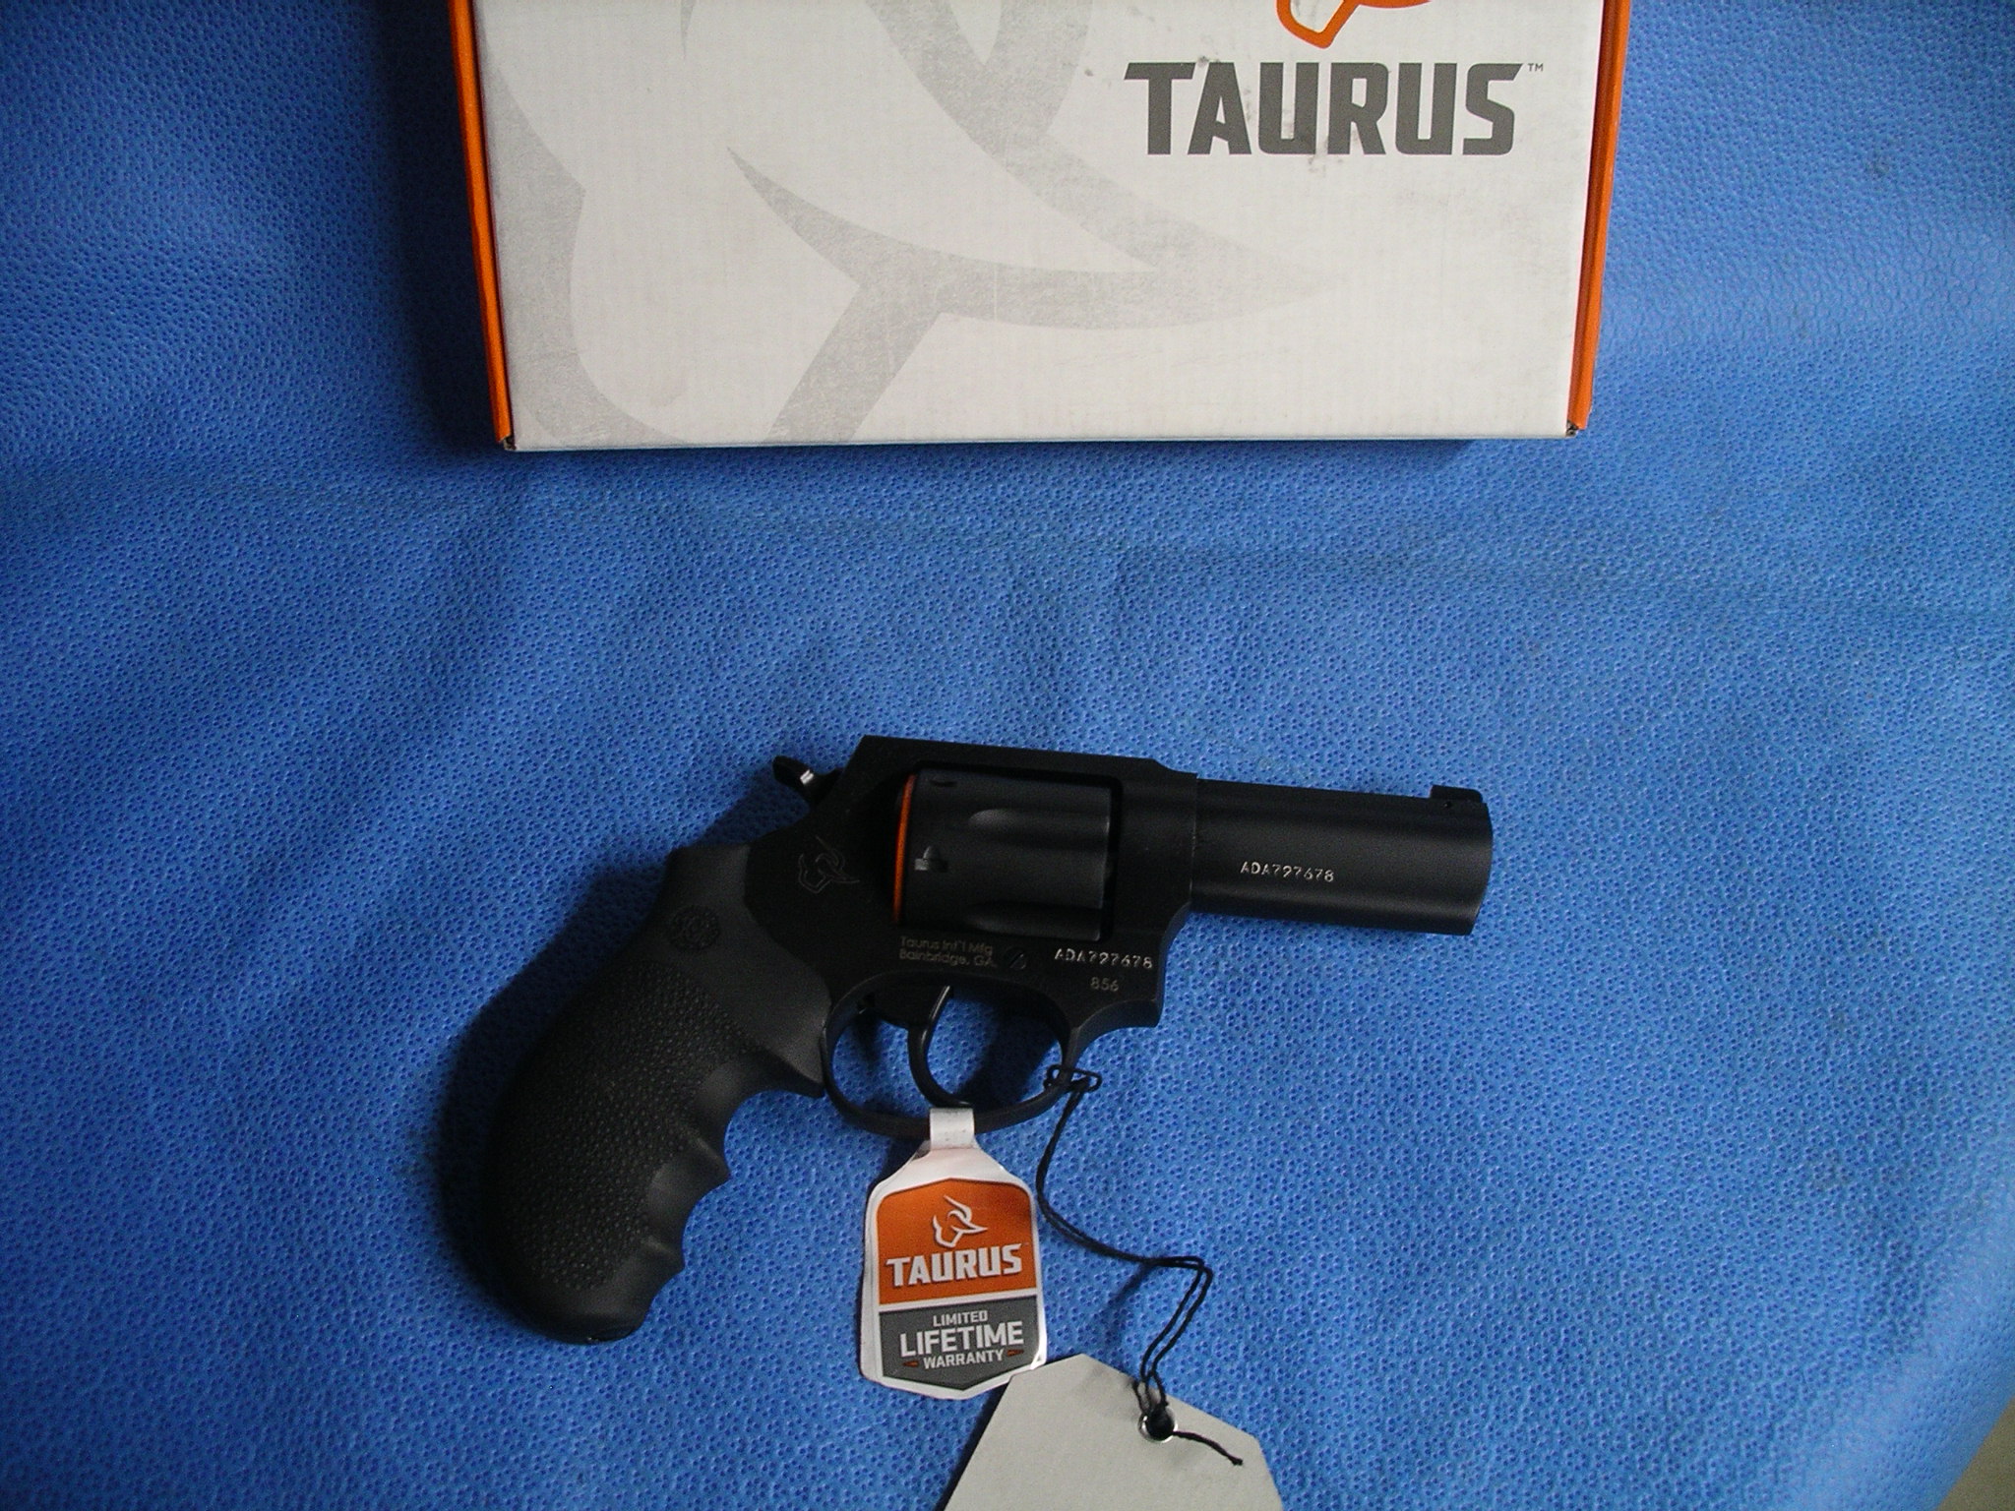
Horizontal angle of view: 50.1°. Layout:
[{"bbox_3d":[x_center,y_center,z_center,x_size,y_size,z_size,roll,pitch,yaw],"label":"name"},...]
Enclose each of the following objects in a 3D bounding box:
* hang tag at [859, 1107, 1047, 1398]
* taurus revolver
[{"bbox_3d":[-0.010,0.095,0.411,0.035,0.007,0.053,-3,79,0],"label":"hang tag"},{"bbox_3d":[0.000,0.058,0.421,0.187,0.036,0.127,5,62,3],"label":"taurus revolver"}]

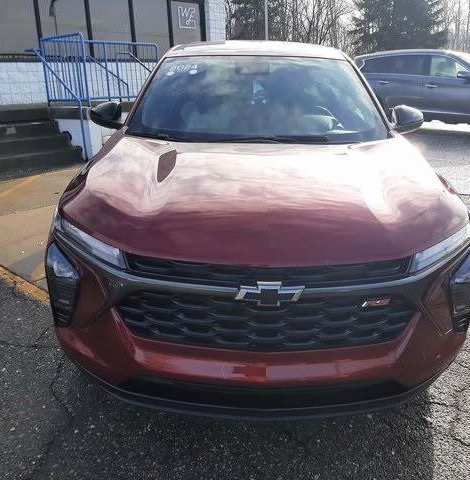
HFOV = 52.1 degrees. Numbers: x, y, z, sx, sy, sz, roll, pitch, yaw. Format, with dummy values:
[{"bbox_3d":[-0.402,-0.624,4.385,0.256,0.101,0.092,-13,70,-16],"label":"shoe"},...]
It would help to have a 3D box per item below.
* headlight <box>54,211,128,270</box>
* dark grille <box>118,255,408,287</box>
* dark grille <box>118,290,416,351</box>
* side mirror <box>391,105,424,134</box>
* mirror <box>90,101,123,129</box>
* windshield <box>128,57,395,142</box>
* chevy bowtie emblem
[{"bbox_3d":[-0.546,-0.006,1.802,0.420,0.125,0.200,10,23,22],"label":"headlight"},{"bbox_3d":[0.118,0.114,1.624,0.980,0.075,0.110,1,21,0],"label":"dark grille"},{"bbox_3d":[0.115,0.272,1.668,1.050,0.205,0.120,1,21,0],"label":"dark grille"},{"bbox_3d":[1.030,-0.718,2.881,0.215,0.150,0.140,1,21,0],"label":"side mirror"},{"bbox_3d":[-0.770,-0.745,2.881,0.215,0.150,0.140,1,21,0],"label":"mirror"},{"bbox_3d":[0.132,-0.837,2.833,1.480,0.130,0.867,1,54,0],"label":"windshield"},{"bbox_3d":[0.117,0.180,1.587,0.228,0.087,0.028,1,21,0],"label":"chevy bowtie emblem"}]

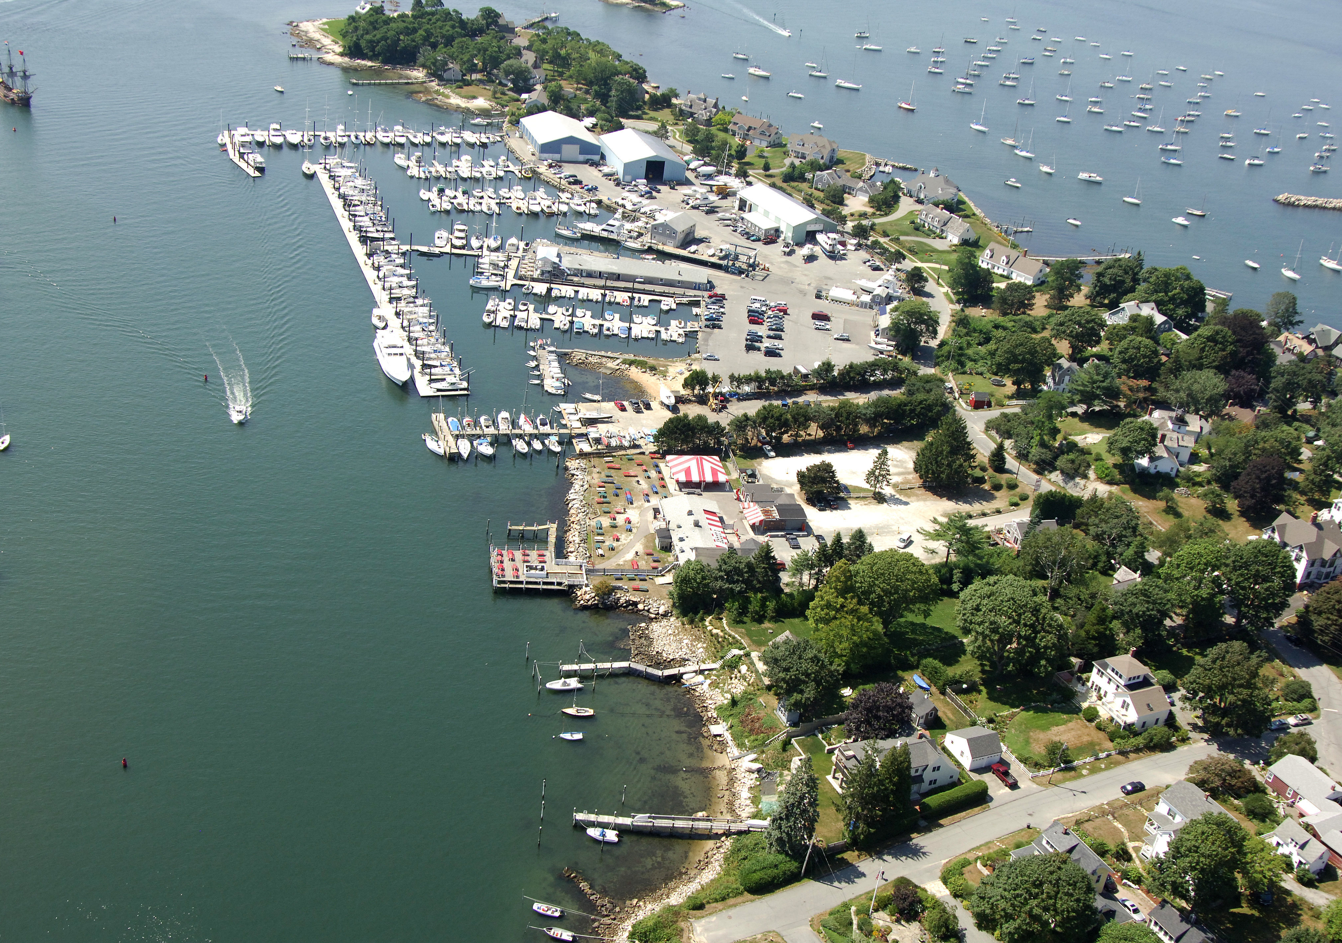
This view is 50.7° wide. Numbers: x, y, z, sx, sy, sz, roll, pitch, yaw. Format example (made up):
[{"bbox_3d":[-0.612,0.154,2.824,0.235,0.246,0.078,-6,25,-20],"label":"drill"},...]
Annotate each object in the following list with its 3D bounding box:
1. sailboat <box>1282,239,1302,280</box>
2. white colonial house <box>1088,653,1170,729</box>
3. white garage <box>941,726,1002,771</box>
[{"bbox_3d":[230.450,-78.190,523.010,3.000,13.600,9.000,-10,30,-29],"label":"sailboat"},{"bbox_3d":[83.780,39.140,258.740,10.100,8.600,14.100,-7,30,-26],"label":"white colonial house"},{"bbox_3d":[49.700,44.300,231.920,6.150,4.600,7.150,-6,28,-24],"label":"white garage"}]

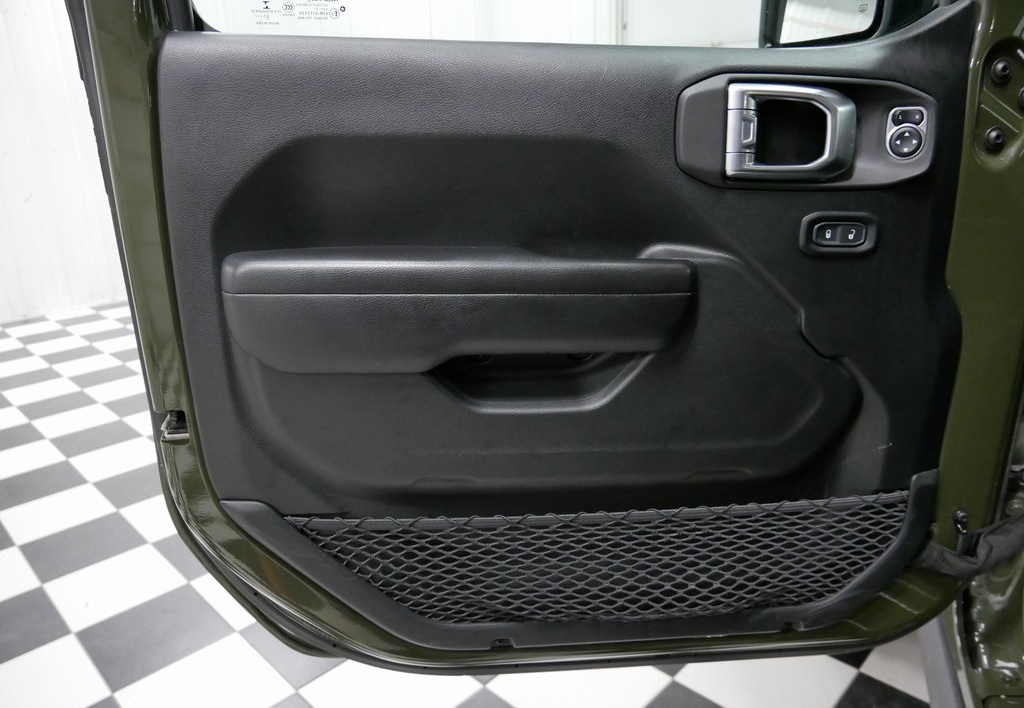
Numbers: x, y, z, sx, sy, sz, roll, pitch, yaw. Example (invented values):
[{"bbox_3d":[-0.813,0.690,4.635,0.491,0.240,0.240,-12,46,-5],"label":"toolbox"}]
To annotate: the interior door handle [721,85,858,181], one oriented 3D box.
[{"bbox_3d":[0.297,-0.238,0.763,0.133,0.097,0.035,-4,18,-5],"label":"interior door handle"}]

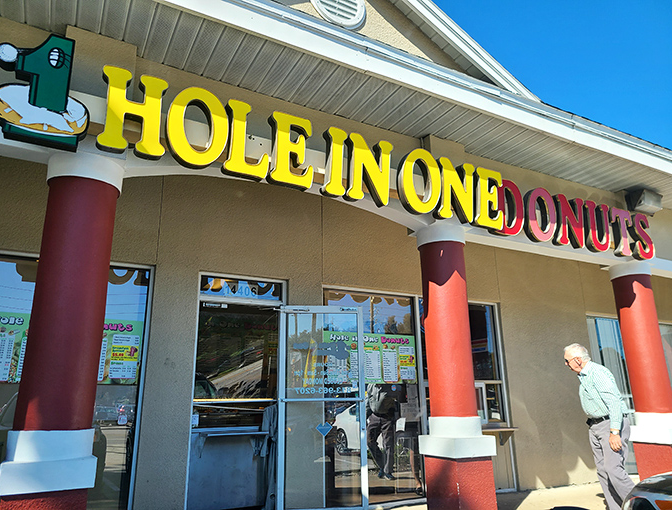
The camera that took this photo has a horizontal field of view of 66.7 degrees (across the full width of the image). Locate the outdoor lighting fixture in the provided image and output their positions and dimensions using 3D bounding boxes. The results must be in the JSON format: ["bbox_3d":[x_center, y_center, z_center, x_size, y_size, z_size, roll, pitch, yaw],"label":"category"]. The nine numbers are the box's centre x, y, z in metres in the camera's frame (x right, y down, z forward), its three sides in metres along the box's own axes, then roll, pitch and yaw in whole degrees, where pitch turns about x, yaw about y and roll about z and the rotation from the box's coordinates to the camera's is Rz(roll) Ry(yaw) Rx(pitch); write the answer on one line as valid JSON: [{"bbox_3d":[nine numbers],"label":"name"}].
[{"bbox_3d":[3.704,-0.614,6.116,0.365,0.230,0.225,8,-19,-28],"label":"outdoor lighting fixture"}]

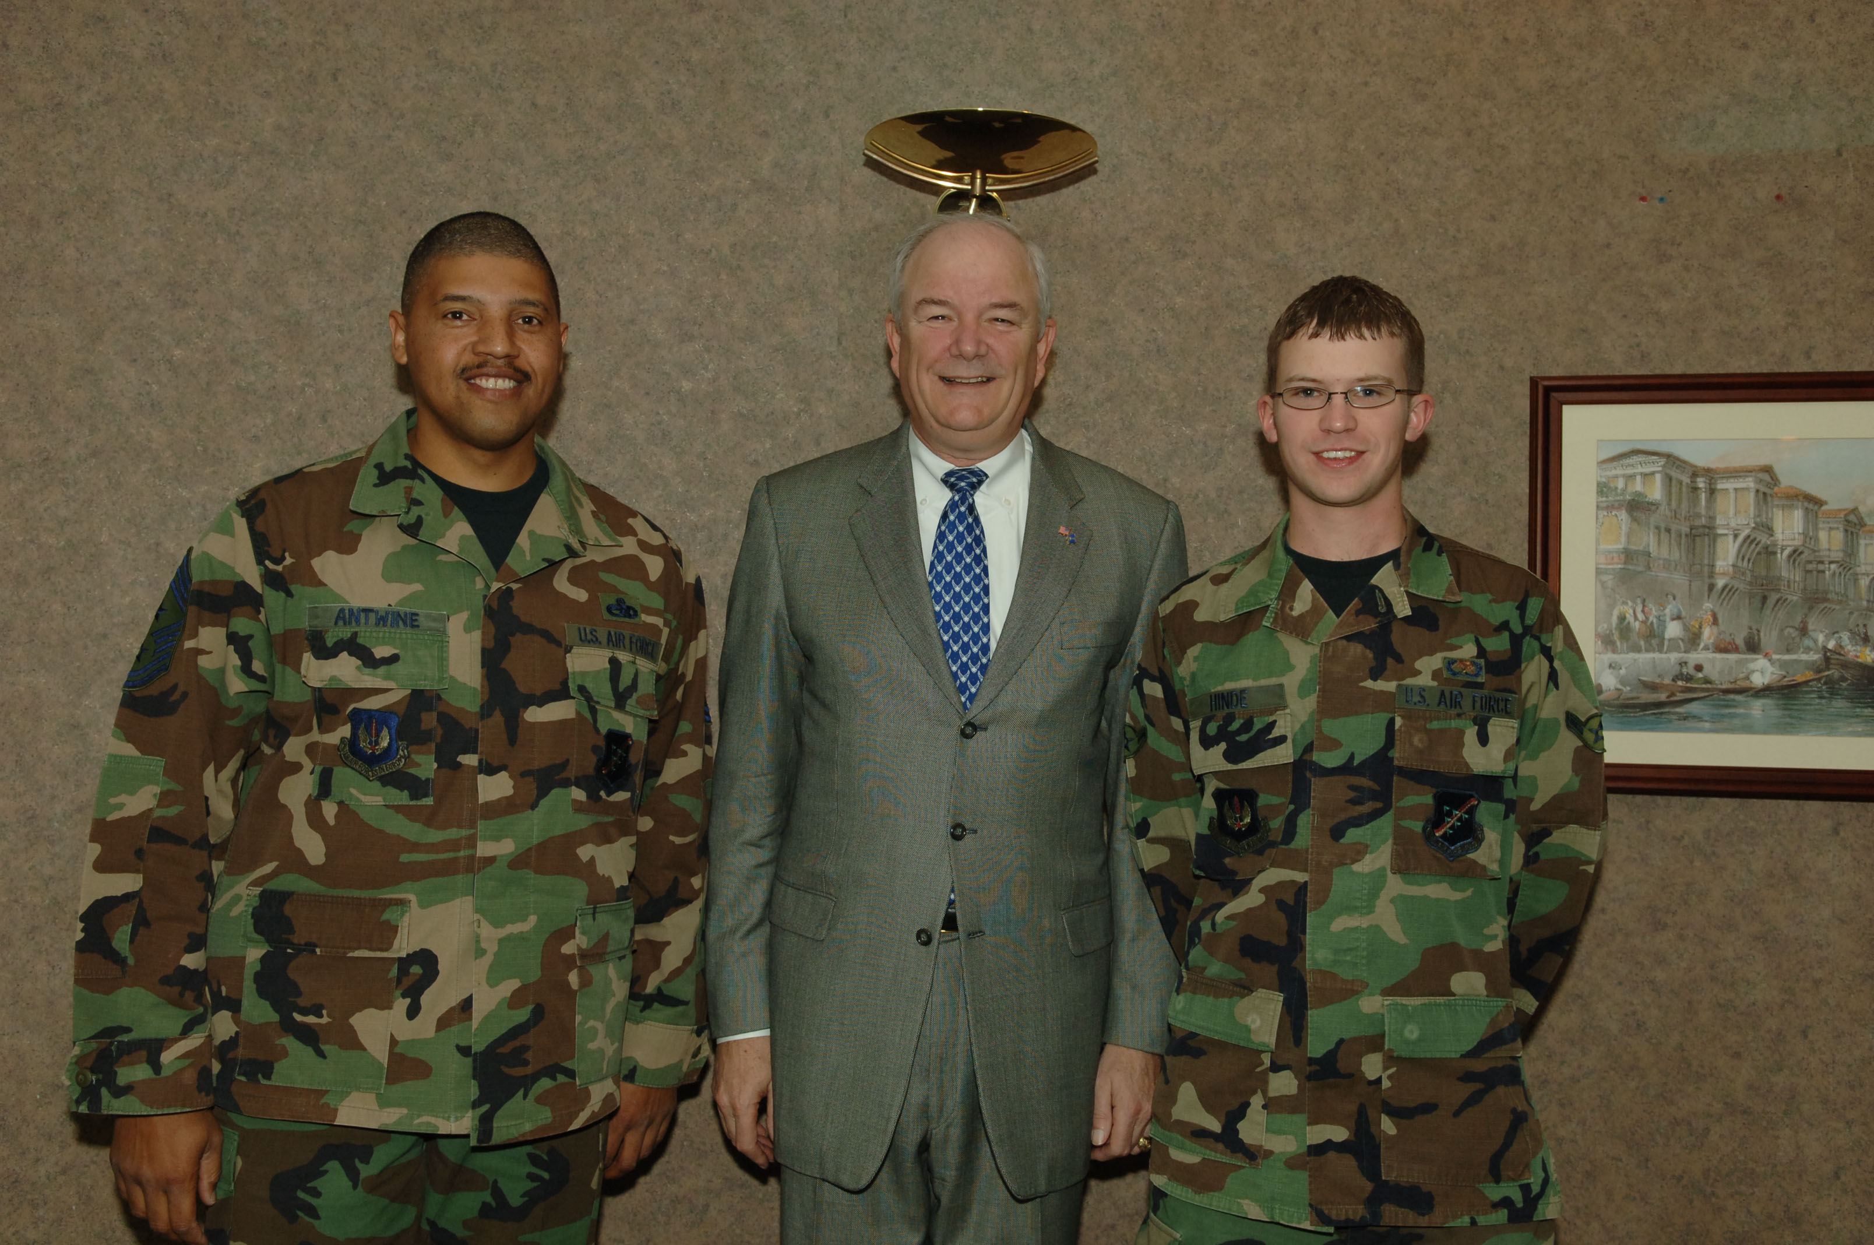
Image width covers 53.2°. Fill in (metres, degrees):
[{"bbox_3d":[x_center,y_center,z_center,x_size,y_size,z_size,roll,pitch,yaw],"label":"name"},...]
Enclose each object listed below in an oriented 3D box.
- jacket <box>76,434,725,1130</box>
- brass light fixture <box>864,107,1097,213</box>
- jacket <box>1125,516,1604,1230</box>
[{"bbox_3d":[-0.553,0.150,1.990,0.610,0.745,0.330,0,1,-35],"label":"jacket"},{"bbox_3d":[0.053,-0.556,2.390,0.300,0.135,0.310,1,1,4],"label":"brass light fixture"},{"bbox_3d":[0.467,0.260,2.080,0.490,0.755,0.340,1,1,24],"label":"jacket"}]

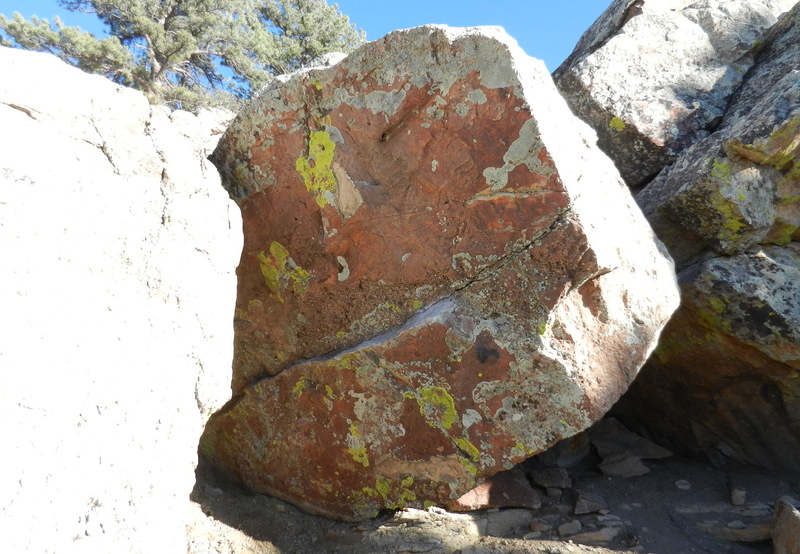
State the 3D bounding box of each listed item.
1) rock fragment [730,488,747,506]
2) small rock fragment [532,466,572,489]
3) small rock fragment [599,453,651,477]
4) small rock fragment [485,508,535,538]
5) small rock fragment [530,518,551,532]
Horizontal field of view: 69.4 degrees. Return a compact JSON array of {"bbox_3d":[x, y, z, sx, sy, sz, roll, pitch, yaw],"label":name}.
[{"bbox_3d":[2.138,1.387,3.650,0.099,0.088,0.085,0,-2,0],"label":"rock fragment"},{"bbox_3d":[1.043,1.371,3.950,0.268,0.105,0.180,0,-2,0],"label":"small rock fragment"},{"bbox_3d":[1.632,1.370,4.200,0.370,0.084,0.260,0,-2,0],"label":"small rock fragment"},{"bbox_3d":[0.635,1.423,3.350,0.284,0.107,0.200,0,-2,0],"label":"small rock fragment"},{"bbox_3d":[0.802,1.414,3.300,0.134,0.046,0.100,0,-2,0],"label":"small rock fragment"}]

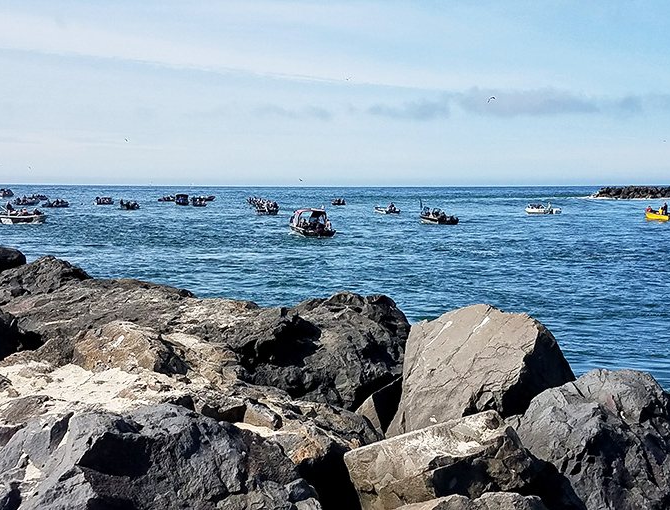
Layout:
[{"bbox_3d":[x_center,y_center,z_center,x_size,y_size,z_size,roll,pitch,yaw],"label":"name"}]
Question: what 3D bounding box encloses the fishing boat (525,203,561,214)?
[{"bbox_3d":[32.866,-7.403,80.614,5.600,1.900,2.100,4,8,26],"label":"fishing boat"}]

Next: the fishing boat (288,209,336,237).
[{"bbox_3d":[-2.532,-3.042,46.258,2.300,2.200,5.800,-5,9,-31],"label":"fishing boat"}]

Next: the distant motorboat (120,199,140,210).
[{"bbox_3d":[-37.344,-8.958,92.019,4.800,1.600,1.900,5,9,32],"label":"distant motorboat"}]

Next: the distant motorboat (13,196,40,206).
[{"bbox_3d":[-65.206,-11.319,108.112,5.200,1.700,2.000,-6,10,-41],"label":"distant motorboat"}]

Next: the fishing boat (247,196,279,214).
[{"bbox_3d":[-11.929,-7.595,81.880,2.400,1.900,6.200,-6,10,-38],"label":"fishing boat"}]

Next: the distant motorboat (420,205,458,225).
[{"bbox_3d":[11.591,-4.652,59.371,2.200,1.900,5.600,-4,9,-26],"label":"distant motorboat"}]

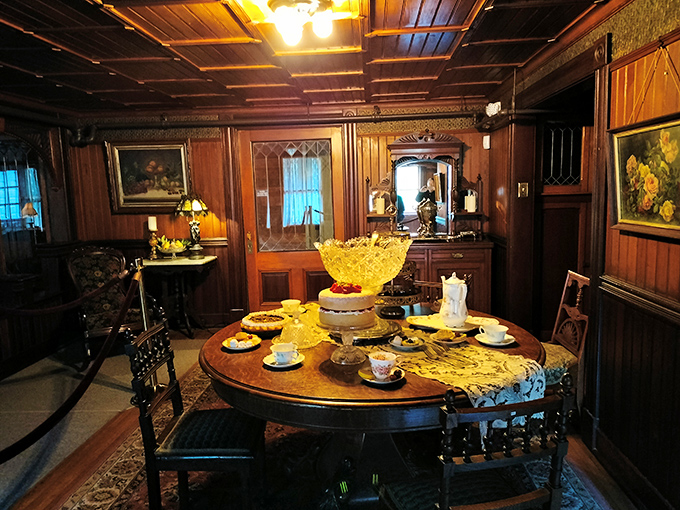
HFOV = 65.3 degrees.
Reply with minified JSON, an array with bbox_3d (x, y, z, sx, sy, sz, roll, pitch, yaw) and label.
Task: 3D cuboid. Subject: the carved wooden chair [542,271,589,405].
[{"bbox_3d":[1.188,0.573,3.222,0.490,0.910,0.410,-2,7,1],"label":"carved wooden chair"}]

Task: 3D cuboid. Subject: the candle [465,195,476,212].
[{"bbox_3d":[1.198,-0.464,4.835,0.093,0.146,0.093,-1,7,4],"label":"candle"}]

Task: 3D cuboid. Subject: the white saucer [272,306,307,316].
[{"bbox_3d":[-0.264,0.295,2.781,0.170,0.023,0.170,-2,7,0],"label":"white saucer"}]

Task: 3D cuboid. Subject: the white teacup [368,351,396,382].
[{"bbox_3d":[0.151,0.391,1.856,0.104,0.073,0.093,-3,7,-7],"label":"white teacup"}]

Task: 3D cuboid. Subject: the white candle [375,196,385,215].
[{"bbox_3d":[0.368,-0.448,4.870,0.075,0.150,0.075,-1,7,3],"label":"white candle"}]

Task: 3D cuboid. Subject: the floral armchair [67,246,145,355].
[{"bbox_3d":[-2.112,0.444,4.794,0.600,0.970,0.680,-8,9,-39],"label":"floral armchair"}]

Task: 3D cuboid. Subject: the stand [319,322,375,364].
[{"bbox_3d":[0.035,0.316,1.959,0.224,0.140,0.224,-1,7,4],"label":"stand"}]

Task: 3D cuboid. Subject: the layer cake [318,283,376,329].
[{"bbox_3d":[0.029,0.190,2.065,0.219,0.152,0.219,-1,7,4],"label":"layer cake"}]

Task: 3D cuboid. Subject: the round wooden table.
[{"bbox_3d":[0.136,0.719,2.296,1.385,0.750,1.385,-1,7,4],"label":"round wooden table"}]

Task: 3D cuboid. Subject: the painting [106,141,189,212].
[{"bbox_3d":[-1.858,-0.755,5.133,0.775,0.680,0.080,-1,14,4],"label":"painting"}]

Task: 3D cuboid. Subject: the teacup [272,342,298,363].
[{"bbox_3d":[-0.195,0.361,1.924,0.122,0.055,0.100,5,10,41],"label":"teacup"}]

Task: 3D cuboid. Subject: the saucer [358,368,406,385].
[{"bbox_3d":[0.147,0.425,1.868,0.163,0.022,0.163,-1,7,4],"label":"saucer"}]

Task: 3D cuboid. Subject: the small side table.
[{"bbox_3d":[-1.511,0.417,5.087,0.585,0.728,0.475,-1,7,4],"label":"small side table"}]

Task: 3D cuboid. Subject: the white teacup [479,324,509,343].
[{"bbox_3d":[0.615,0.314,2.115,0.117,0.054,0.095,-2,7,1],"label":"white teacup"}]

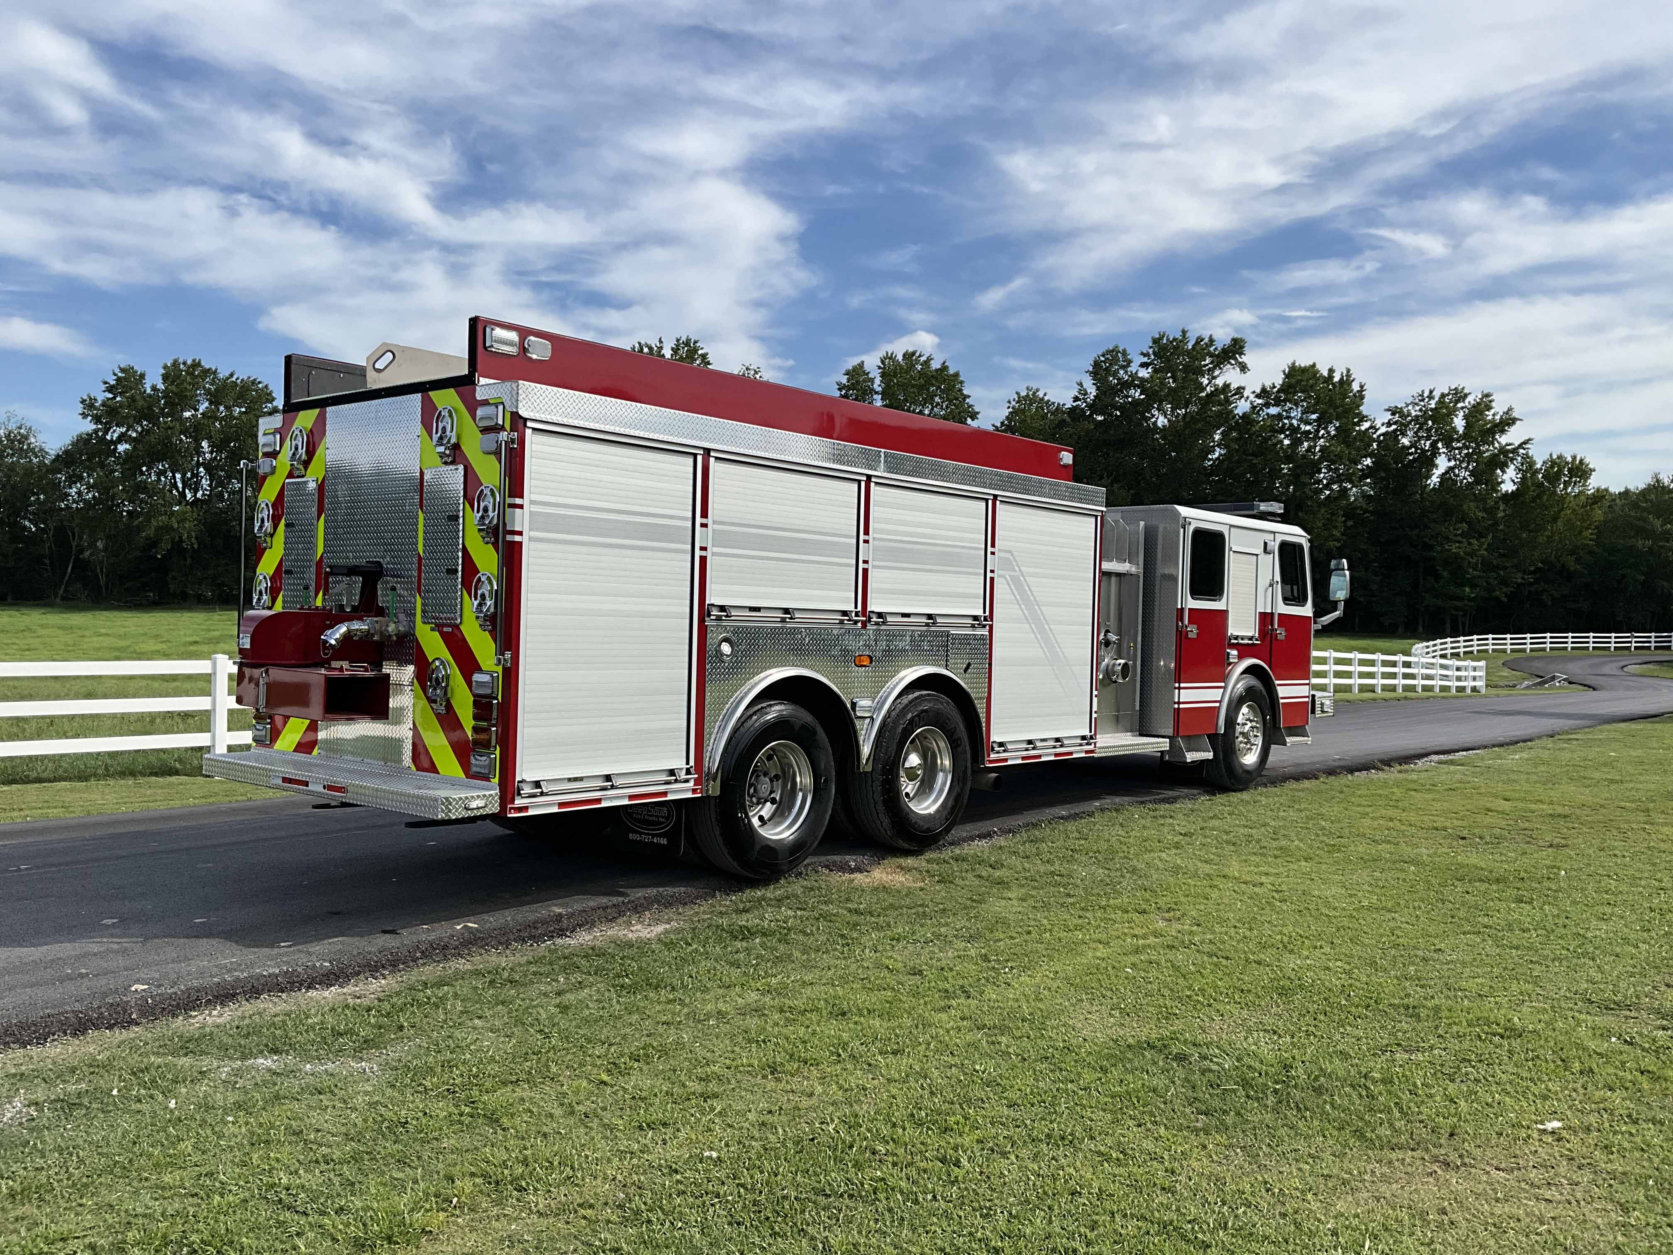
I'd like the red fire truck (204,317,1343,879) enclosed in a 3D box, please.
[{"bbox_3d":[0.845,0.007,11.537,2.600,2.980,11.060,1,0,40],"label":"red fire truck"}]

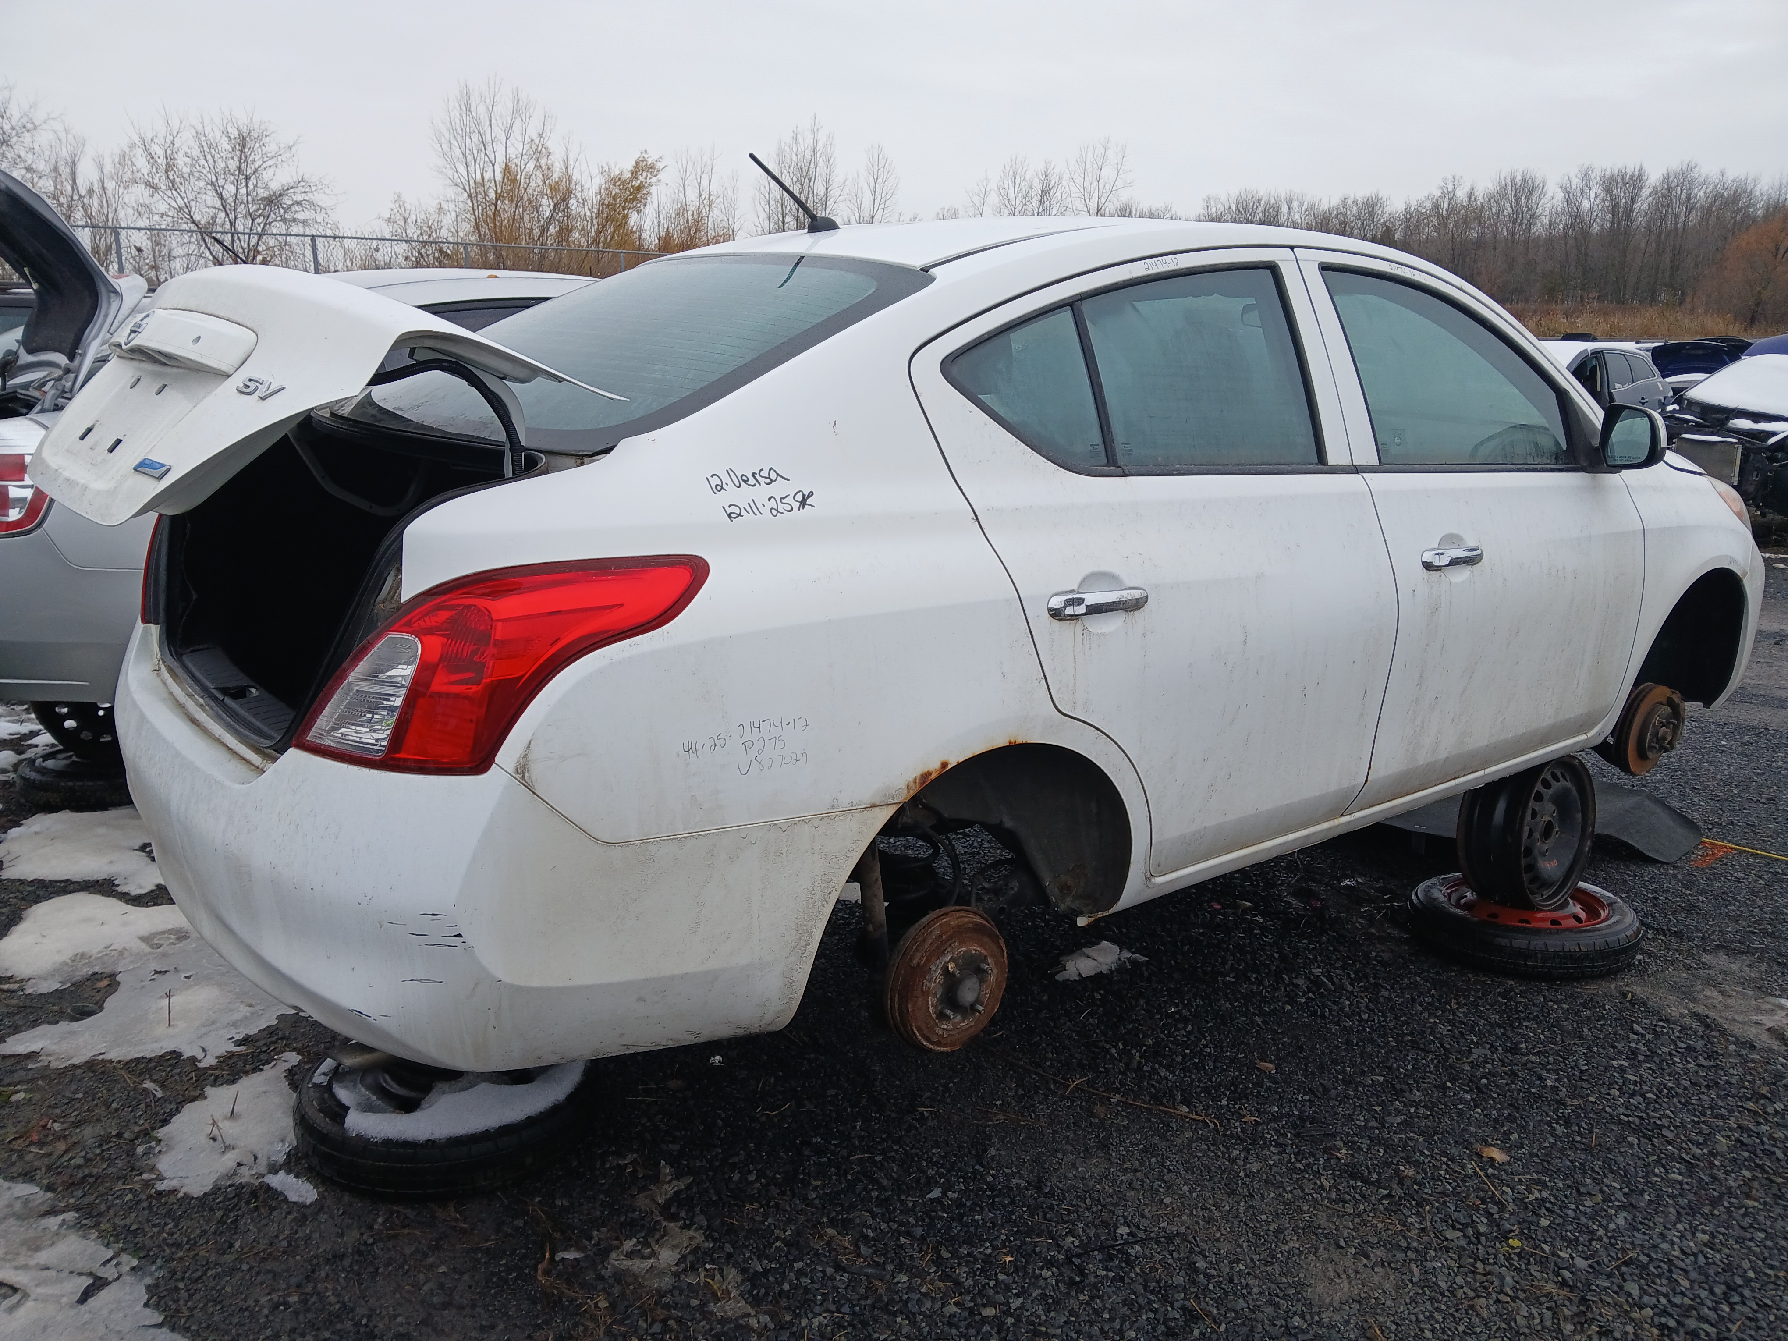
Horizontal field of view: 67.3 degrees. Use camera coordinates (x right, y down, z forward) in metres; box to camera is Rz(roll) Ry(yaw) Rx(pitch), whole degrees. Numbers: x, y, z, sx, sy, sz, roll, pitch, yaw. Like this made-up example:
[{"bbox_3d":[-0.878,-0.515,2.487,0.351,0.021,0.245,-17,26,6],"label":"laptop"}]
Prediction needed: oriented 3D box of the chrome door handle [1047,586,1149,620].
[{"bbox_3d":[0.333,-0.109,2.173,0.220,0.042,0.045,-10,18,-37],"label":"chrome door handle"}]

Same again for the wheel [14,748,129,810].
[{"bbox_3d":[-2.771,0.347,4.755,0.580,0.135,0.580,0,15,0],"label":"wheel"}]

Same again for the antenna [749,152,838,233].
[{"bbox_3d":[-0.192,-0.927,2.621,0.225,0.140,0.050,-10,18,-37],"label":"antenna"}]

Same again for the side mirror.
[{"bbox_3d":[1.717,-0.551,3.135,0.130,0.158,0.175,-11,18,-36],"label":"side mirror"}]

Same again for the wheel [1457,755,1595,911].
[{"bbox_3d":[1.731,0.427,3.675,0.416,0.416,0.180,-11,12,-38],"label":"wheel"}]

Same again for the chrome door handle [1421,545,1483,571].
[{"bbox_3d":[1.176,-0.231,2.813,0.213,0.049,0.050,-11,18,-36],"label":"chrome door handle"}]

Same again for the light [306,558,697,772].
[{"bbox_3d":[-0.516,-0.019,1.771,0.510,0.265,0.270,-11,18,-36],"label":"light"}]

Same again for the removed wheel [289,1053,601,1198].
[{"bbox_3d":[-0.911,0.863,2.758,0.570,0.125,0.570,0,15,0],"label":"removed wheel"}]

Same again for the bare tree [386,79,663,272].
[{"bbox_3d":[-8.942,-10.489,32.505,6.600,7.100,5.800,0,15,0],"label":"bare tree"}]

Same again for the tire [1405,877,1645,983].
[{"bbox_3d":[1.700,0.688,3.645,0.580,0.115,0.580,0,15,0],"label":"tire"}]

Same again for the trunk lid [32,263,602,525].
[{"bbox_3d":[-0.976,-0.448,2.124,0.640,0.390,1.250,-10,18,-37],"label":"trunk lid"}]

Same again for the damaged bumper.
[{"bbox_3d":[-0.857,0.193,2.406,0.830,0.515,1.670,-11,18,-36],"label":"damaged bumper"}]

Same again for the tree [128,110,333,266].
[{"bbox_3d":[-13.058,-8.447,27.273,4.000,5.440,4.000,0,15,0],"label":"tree"}]

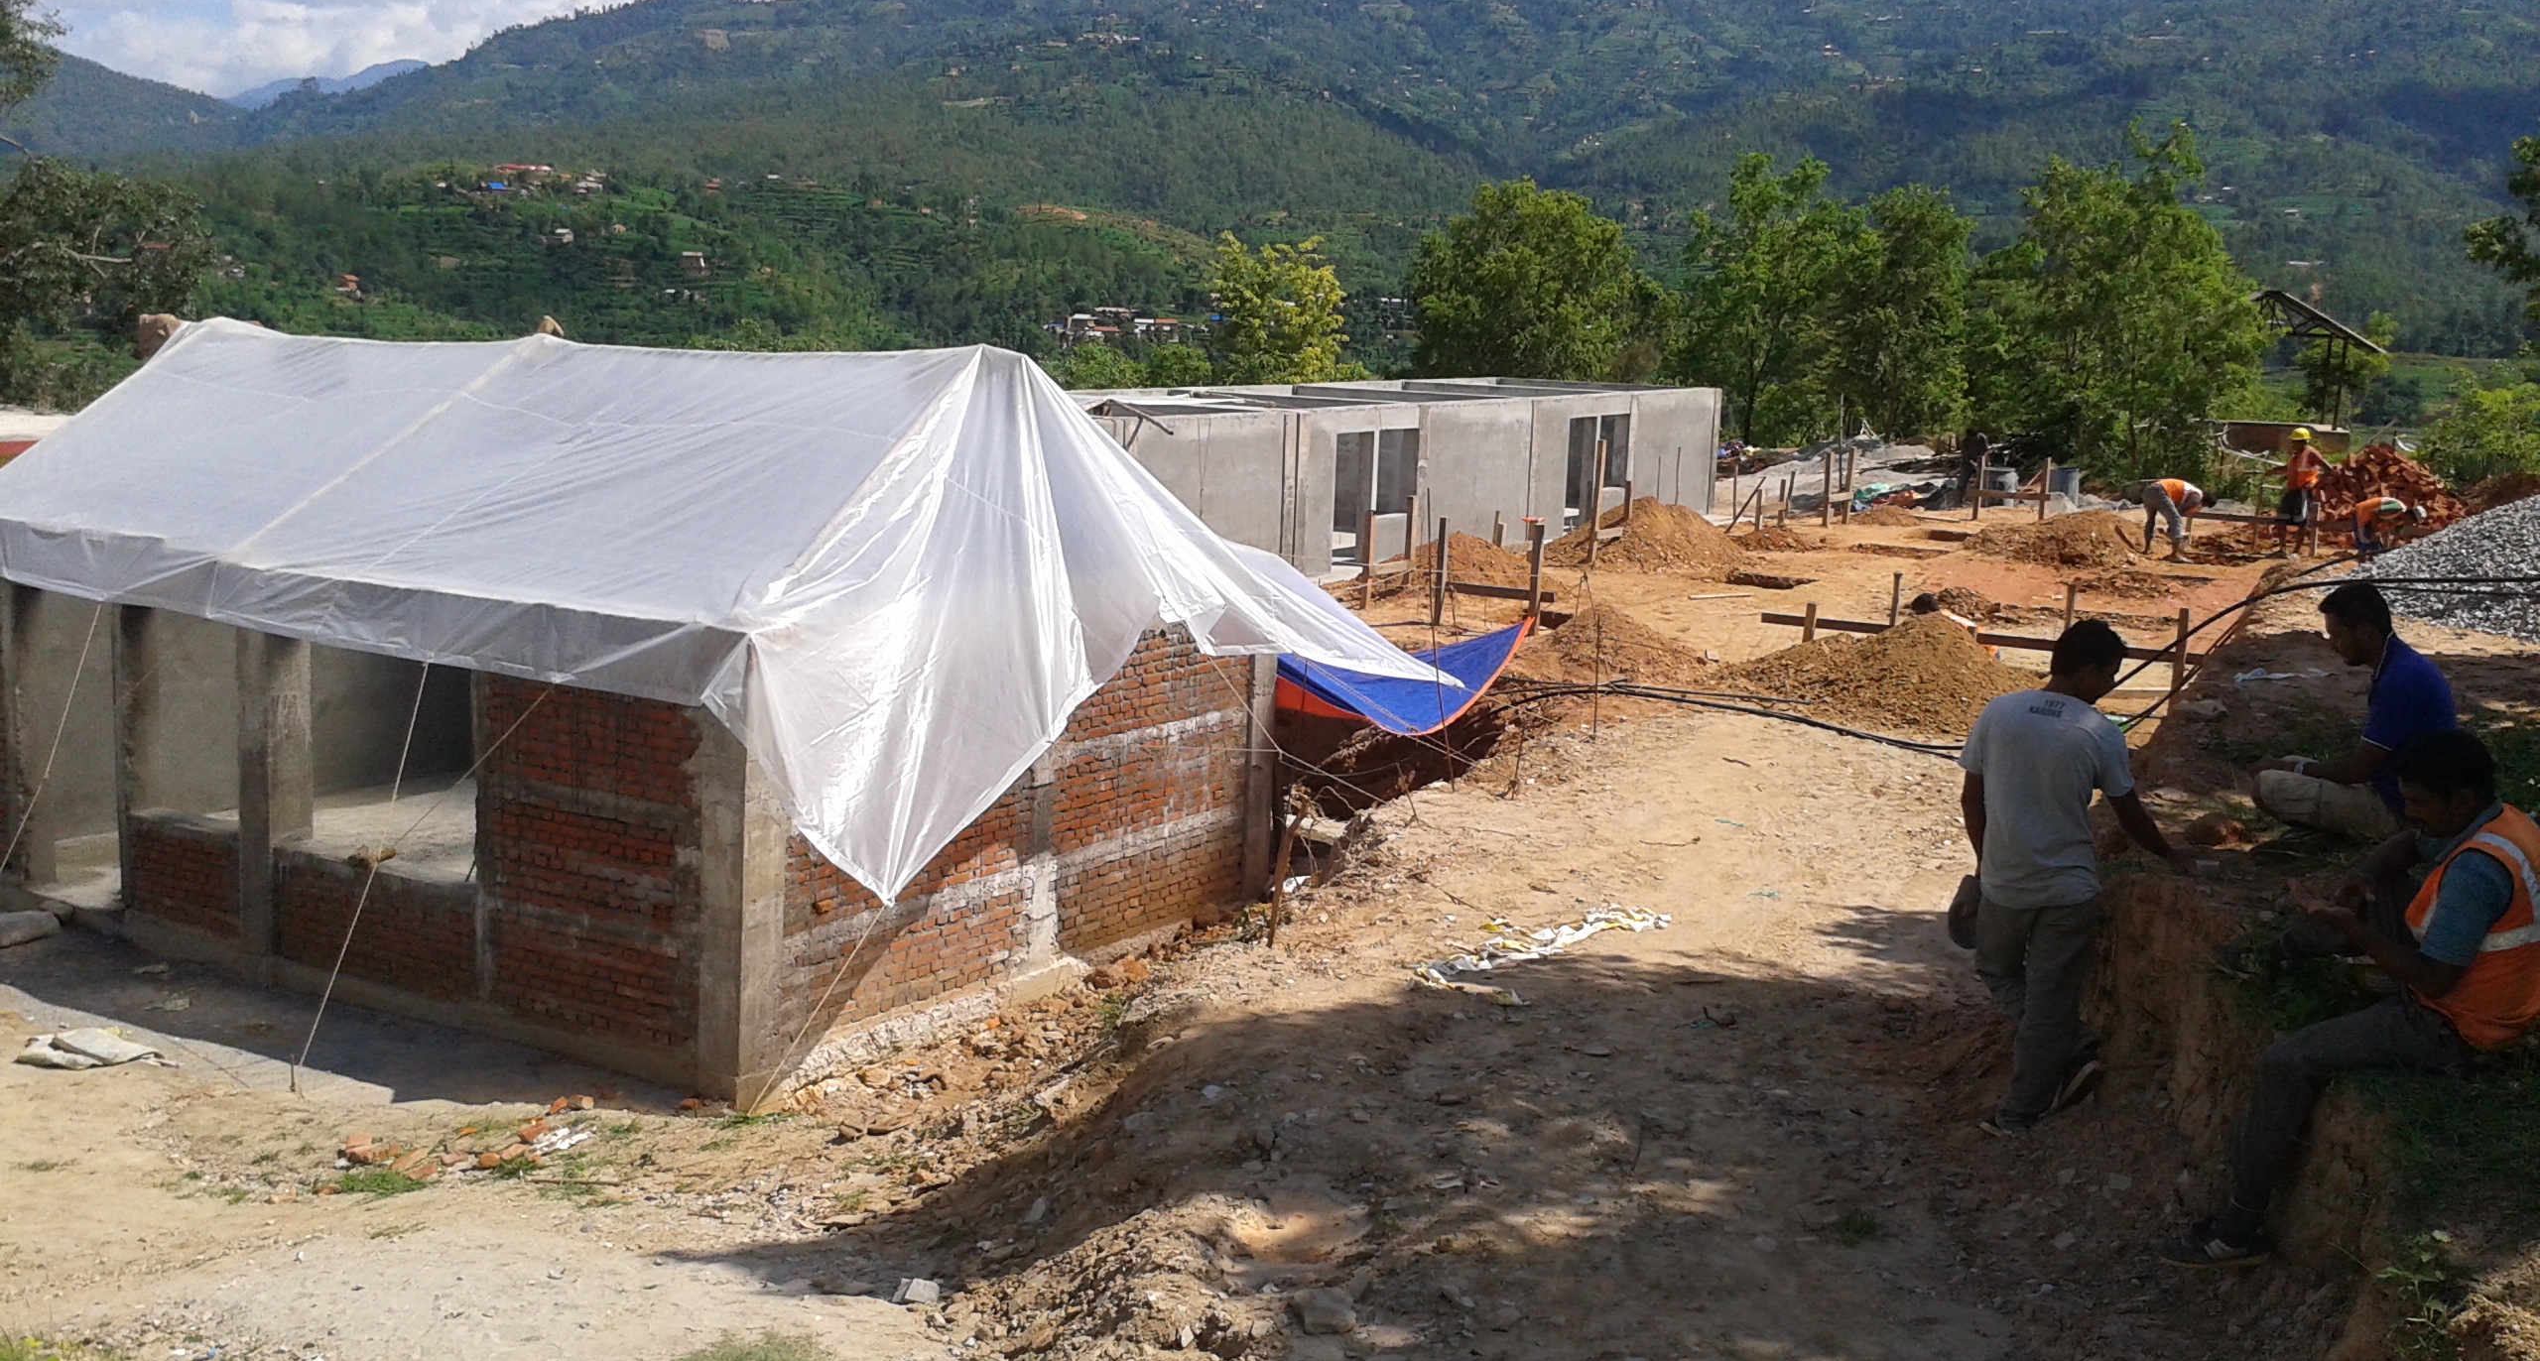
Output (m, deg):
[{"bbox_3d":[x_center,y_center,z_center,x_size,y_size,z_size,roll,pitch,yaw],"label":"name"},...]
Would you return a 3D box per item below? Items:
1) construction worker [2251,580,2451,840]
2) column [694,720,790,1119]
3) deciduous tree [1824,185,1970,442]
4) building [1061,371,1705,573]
[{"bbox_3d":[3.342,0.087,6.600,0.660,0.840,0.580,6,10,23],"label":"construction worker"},{"bbox_3d":[-2.841,1.087,11.400,0.310,2.400,0.310,8,11,31],"label":"column"},{"bbox_3d":[15.499,-9.130,53.000,4.000,6.700,3.900,7,11,26],"label":"deciduous tree"},{"bbox_3d":[1.308,-3.741,37.161,4.900,2.600,21.500,9,13,33],"label":"building"}]

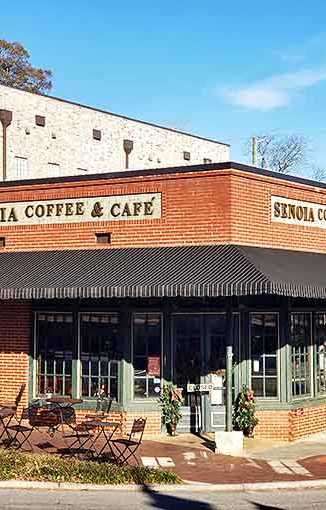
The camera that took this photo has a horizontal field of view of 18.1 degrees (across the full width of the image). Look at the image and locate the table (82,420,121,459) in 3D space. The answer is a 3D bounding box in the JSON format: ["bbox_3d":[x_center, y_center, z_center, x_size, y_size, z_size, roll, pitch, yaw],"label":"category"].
[{"bbox_3d":[-1.159,3.545,19.500,0.700,0.680,0.700,0,-2,0],"label":"table"}]

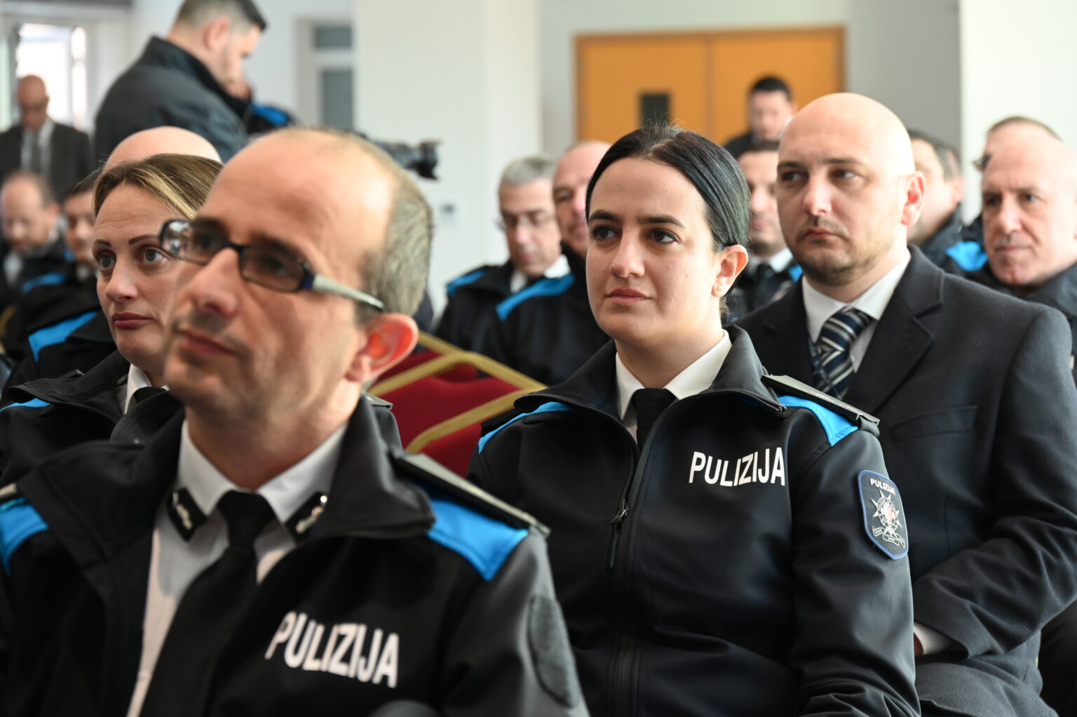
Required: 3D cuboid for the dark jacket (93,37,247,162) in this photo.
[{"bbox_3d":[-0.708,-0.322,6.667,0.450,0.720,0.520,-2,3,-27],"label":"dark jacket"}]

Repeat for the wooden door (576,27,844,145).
[{"bbox_3d":[0.982,-0.781,17.851,1.610,2.170,0.100,0,3,18],"label":"wooden door"}]

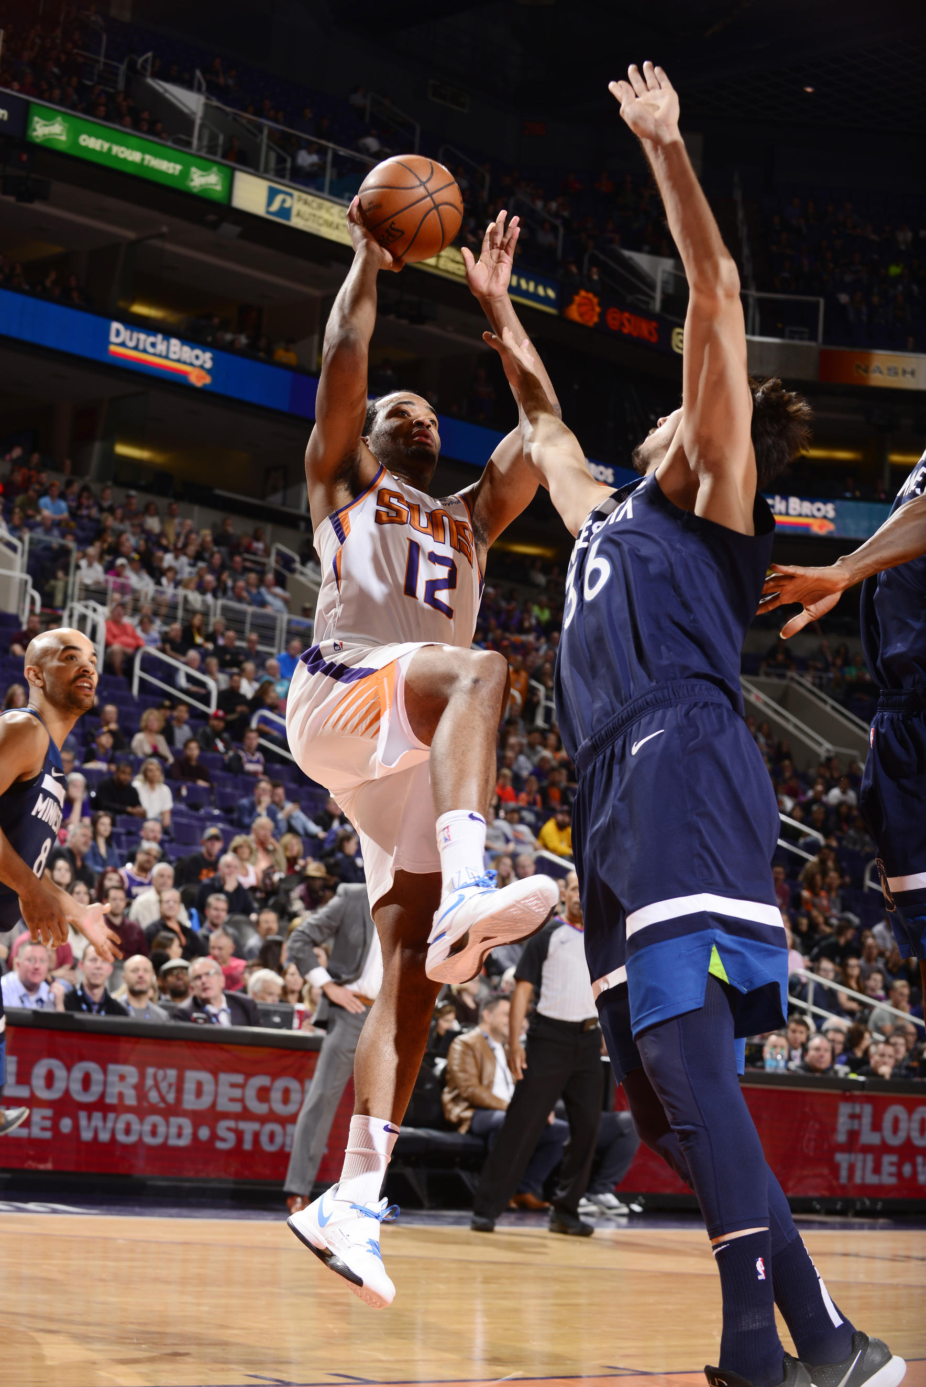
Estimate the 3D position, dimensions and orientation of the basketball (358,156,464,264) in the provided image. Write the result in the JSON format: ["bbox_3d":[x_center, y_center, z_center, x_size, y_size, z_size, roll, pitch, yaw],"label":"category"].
[{"bbox_3d":[-0.118,-1.096,6.100,0.240,0.240,0.240,4,-8,0],"label":"basketball"}]

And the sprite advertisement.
[{"bbox_3d":[-6.424,-10.392,52.000,4.800,0.720,0.100,11,-11,-42],"label":"sprite advertisement"}]

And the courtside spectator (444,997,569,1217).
[{"bbox_3d":[0.270,2.488,16.366,0.700,1.290,0.530,-3,-11,41],"label":"courtside spectator"}]

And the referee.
[{"bbox_3d":[0.462,1.830,13.783,0.570,1.860,0.480,9,-10,-33],"label":"referee"}]

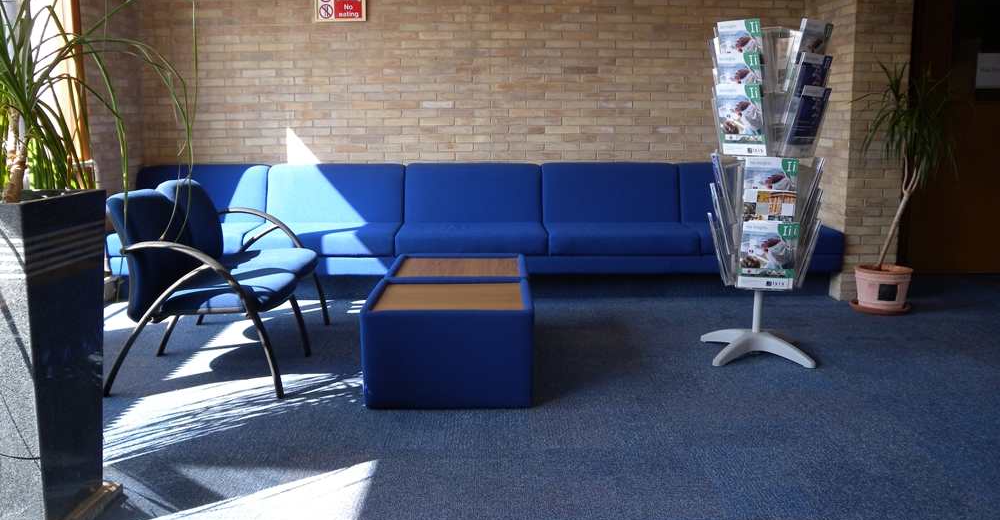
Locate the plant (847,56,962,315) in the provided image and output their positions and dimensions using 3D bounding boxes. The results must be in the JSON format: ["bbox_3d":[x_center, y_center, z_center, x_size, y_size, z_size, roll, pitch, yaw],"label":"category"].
[{"bbox_3d":[2.201,-0.405,4.468,0.583,1.347,0.563,0,10,0],"label":"plant"}]

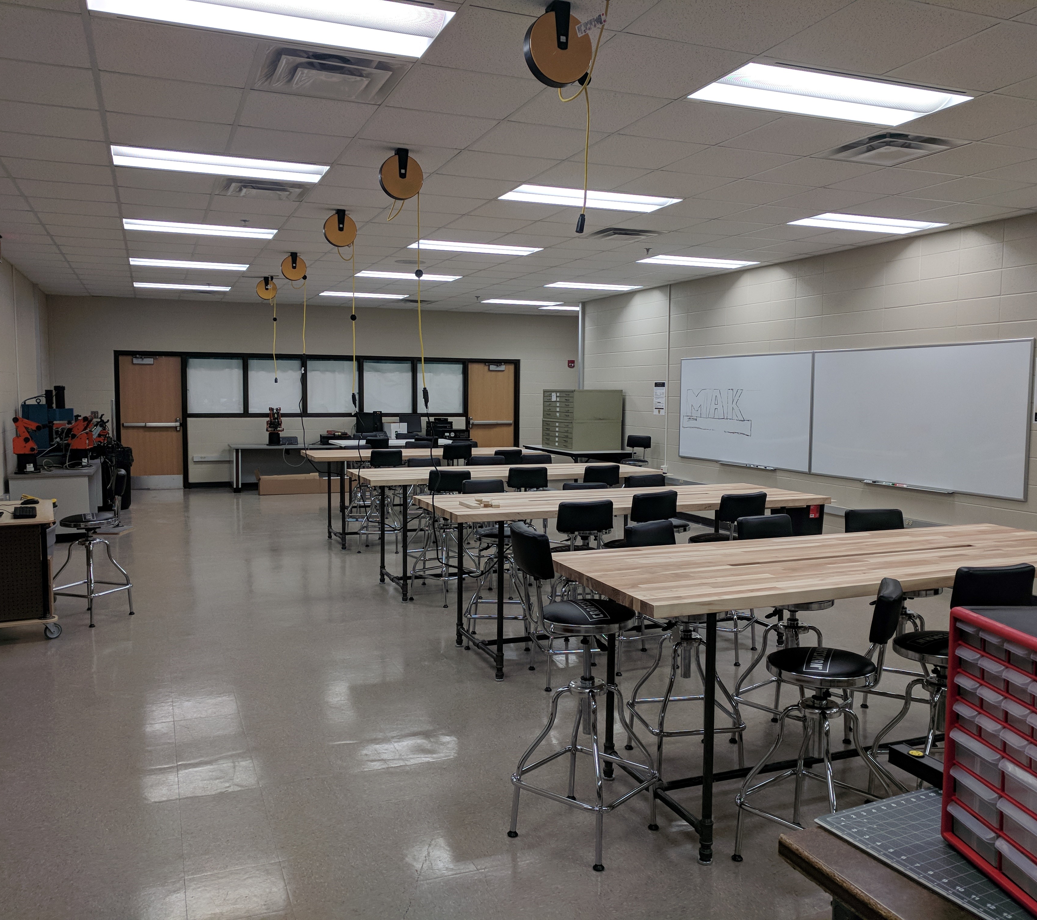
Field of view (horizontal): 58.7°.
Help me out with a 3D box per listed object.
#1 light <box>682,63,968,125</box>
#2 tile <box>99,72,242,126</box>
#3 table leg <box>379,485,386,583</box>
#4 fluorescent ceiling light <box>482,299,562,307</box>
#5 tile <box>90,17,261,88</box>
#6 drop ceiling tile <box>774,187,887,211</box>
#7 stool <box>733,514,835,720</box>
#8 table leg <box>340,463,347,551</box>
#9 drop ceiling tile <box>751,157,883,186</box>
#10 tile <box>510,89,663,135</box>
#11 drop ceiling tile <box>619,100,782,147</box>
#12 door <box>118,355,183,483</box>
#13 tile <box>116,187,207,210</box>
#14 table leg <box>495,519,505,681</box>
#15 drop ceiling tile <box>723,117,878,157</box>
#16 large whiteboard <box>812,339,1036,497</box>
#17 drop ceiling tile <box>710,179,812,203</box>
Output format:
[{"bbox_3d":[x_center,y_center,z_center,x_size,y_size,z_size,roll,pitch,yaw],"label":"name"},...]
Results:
[{"bbox_3d":[1.396,-1.647,4.126,1.200,0.070,0.600,-1,5,-21],"label":"light"},{"bbox_3d":[-1.597,-1.669,4.239,0.603,0.024,0.603,-1,5,-22],"label":"tile"},{"bbox_3d":[-1.098,0.571,7.447,0.050,0.868,0.050,-1,5,-22],"label":"table leg"},{"bbox_3d":[0.043,-2.427,14.074,1.215,0.060,0.605,-1,5,-22],"label":"fluorescent ceiling light"},{"bbox_3d":[-1.376,-1.622,3.681,0.600,0.018,0.600,-1,5,-22],"label":"tile"},{"bbox_3d":[2.141,-1.811,6.380,0.603,0.024,0.603,-1,5,-22],"label":"drop ceiling tile"},{"bbox_3d":[1.264,0.788,4.262,0.500,1.025,0.520,-2,5,-25],"label":"stool"},{"bbox_3d":[-1.718,0.444,9.054,0.045,0.865,0.045,-1,5,-22],"label":"table leg"},{"bbox_3d":[1.799,-1.746,5.593,0.600,0.020,0.600,-1,5,-21],"label":"drop ceiling tile"},{"bbox_3d":[0.324,-1.662,4.354,0.600,0.018,0.600,-1,5,-22],"label":"tile"},{"bbox_3d":[0.894,-1.680,4.595,0.605,0.020,0.605,-1,5,-22],"label":"drop ceiling tile"},{"bbox_3d":[-5.684,-0.570,14.313,0.910,2.060,0.050,-1,5,-22],"label":"door"},{"bbox_3d":[-2.498,-1.851,6.514,0.600,0.020,0.600,-1,5,-21],"label":"tile"},{"bbox_3d":[-0.102,0.773,5.097,0.046,0.900,0.046,-1,5,-22],"label":"table leg"},{"bbox_3d":[1.460,-1.691,4.811,0.600,0.020,0.600,-1,5,-22],"label":"drop ceiling tile"},{"bbox_3d":[3.330,-0.380,7.926,0.045,1.210,2.430,-1,5,-22],"label":"large whiteboard"},{"bbox_3d":[1.576,-1.795,6.165,0.600,0.020,0.600,-1,5,-22],"label":"drop ceiling tile"}]

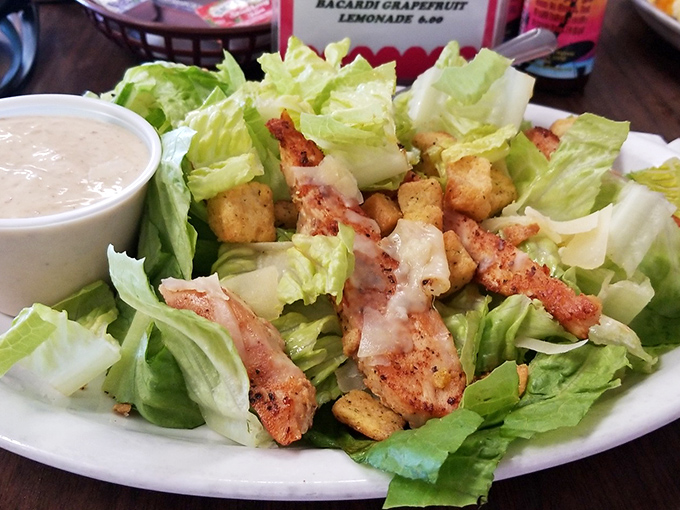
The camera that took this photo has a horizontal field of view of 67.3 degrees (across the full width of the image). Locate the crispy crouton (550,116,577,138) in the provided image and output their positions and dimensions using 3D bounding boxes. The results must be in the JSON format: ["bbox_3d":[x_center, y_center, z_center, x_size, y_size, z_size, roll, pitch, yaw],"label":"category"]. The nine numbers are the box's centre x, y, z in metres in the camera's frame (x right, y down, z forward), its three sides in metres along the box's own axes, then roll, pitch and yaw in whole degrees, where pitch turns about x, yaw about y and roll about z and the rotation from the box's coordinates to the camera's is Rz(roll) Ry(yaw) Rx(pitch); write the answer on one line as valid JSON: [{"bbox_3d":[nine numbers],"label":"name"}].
[{"bbox_3d":[0.122,-0.068,0.275,0.014,0.012,0.013,-7,41,-8],"label":"crispy crouton"}]

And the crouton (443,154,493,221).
[{"bbox_3d":[0.051,-0.027,0.201,0.018,0.018,0.018,3,71,4],"label":"crouton"}]

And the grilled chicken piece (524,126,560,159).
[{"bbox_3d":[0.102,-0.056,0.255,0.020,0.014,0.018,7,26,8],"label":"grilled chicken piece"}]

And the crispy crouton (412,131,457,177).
[{"bbox_3d":[0.041,-0.043,0.220,0.018,0.015,0.015,0,40,0],"label":"crispy crouton"}]

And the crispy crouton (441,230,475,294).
[{"bbox_3d":[0.037,0.003,0.175,0.015,0.015,0.015,-29,48,-29],"label":"crispy crouton"}]

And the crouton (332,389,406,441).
[{"bbox_3d":[0.008,0.046,0.146,0.018,0.009,0.011,25,32,27],"label":"crouton"}]

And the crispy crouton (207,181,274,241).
[{"bbox_3d":[-0.035,-0.015,0.183,0.019,0.018,0.018,-10,23,-11],"label":"crispy crouton"}]

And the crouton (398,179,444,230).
[{"bbox_3d":[0.031,-0.018,0.198,0.017,0.016,0.016,0,38,0],"label":"crouton"}]

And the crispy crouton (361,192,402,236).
[{"bbox_3d":[0.015,-0.015,0.194,0.013,0.014,0.013,24,46,26],"label":"crispy crouton"}]

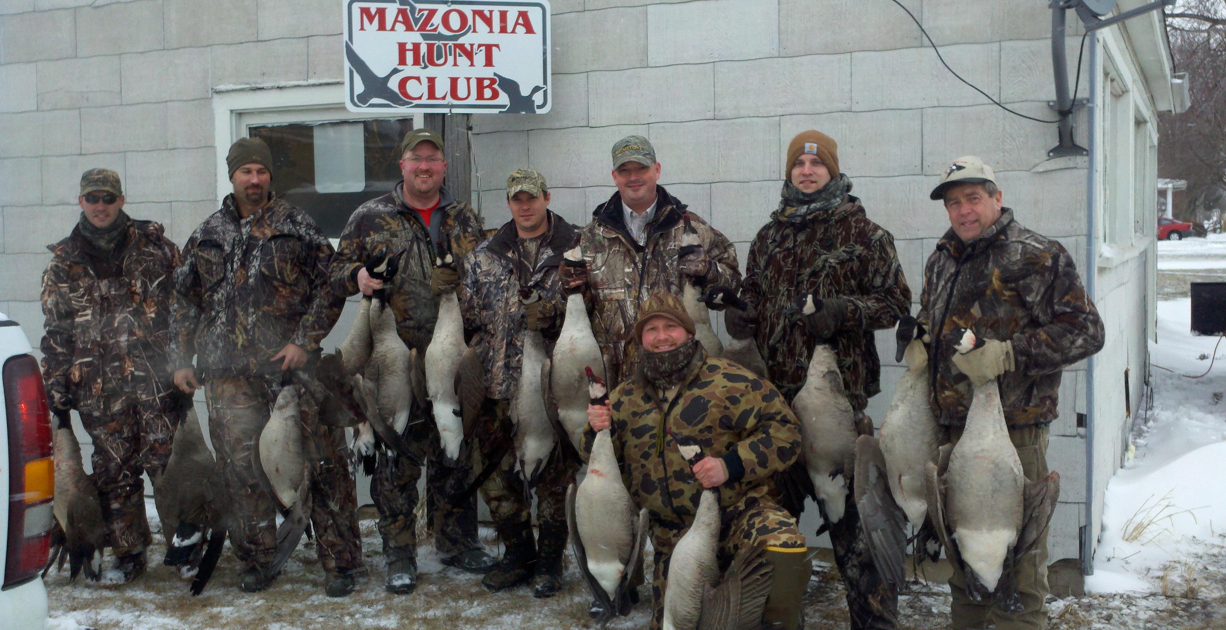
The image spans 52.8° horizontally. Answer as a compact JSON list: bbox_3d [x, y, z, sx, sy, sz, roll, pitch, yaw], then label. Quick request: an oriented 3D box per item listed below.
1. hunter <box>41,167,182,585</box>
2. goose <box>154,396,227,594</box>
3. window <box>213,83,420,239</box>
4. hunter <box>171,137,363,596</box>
[{"bbox_3d":[-2.138,0.247,5.271,0.560,1.751,0.400,0,1,-12],"label":"hunter"},{"bbox_3d":[-1.679,0.711,4.920,0.270,0.800,0.260,-1,4,-14],"label":"goose"},{"bbox_3d":[-1.496,-0.752,6.284,1.329,0.848,0.100,0,2,21],"label":"window"},{"bbox_3d":[-1.386,0.203,4.990,0.740,1.840,0.460,-1,4,-3],"label":"hunter"}]

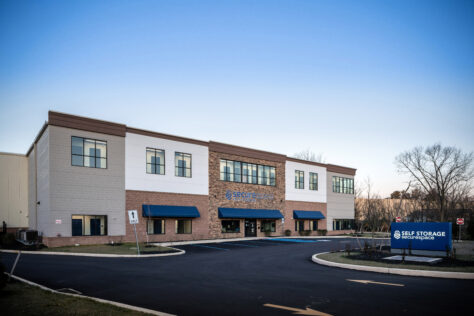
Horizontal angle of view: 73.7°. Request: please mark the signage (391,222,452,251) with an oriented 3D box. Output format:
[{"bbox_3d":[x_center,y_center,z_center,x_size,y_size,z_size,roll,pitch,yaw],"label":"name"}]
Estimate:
[{"bbox_3d":[10.550,4.460,18.200,3.000,1.500,0.550,-8,-11,43],"label":"signage"}]

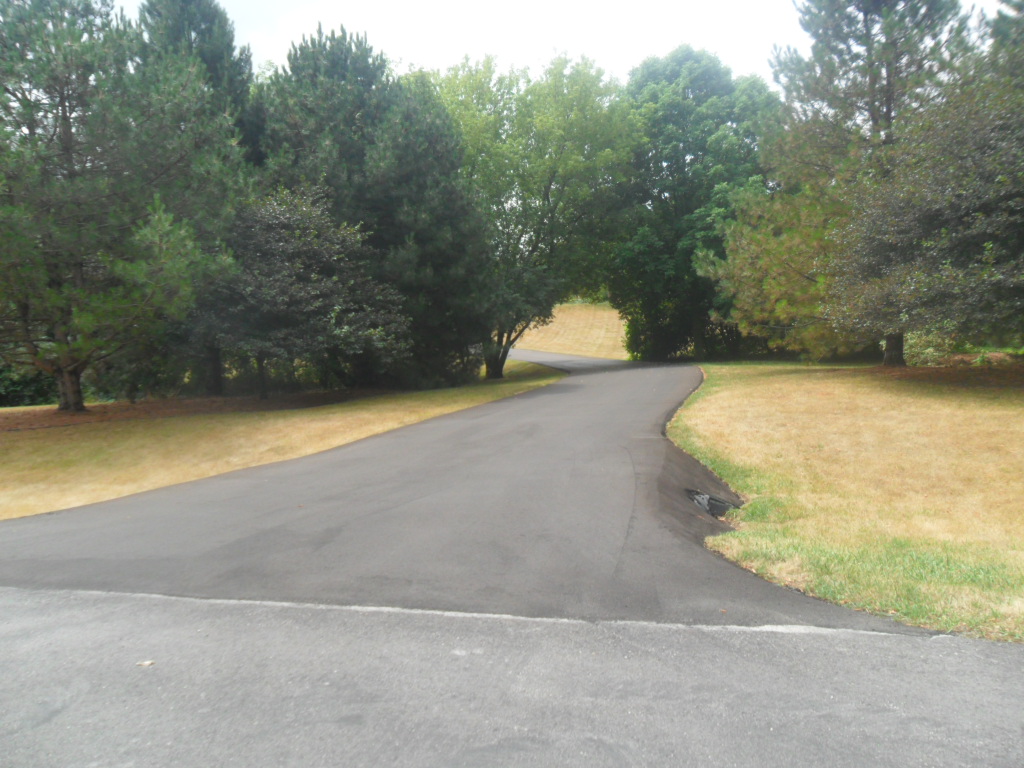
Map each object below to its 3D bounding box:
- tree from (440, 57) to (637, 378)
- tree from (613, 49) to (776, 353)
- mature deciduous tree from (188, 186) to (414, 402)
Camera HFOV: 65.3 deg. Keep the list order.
[{"bbox_3d":[0.879,-5.524,26.500,6.240,10.360,6.400,0,3,0],"label":"tree"},{"bbox_3d":[7.613,-7.571,33.500,6.900,12.780,7.300,0,3,0],"label":"tree"},{"bbox_3d":[-4.823,-2.074,18.300,4.700,4.670,4.900,0,3,0],"label":"mature deciduous tree"}]

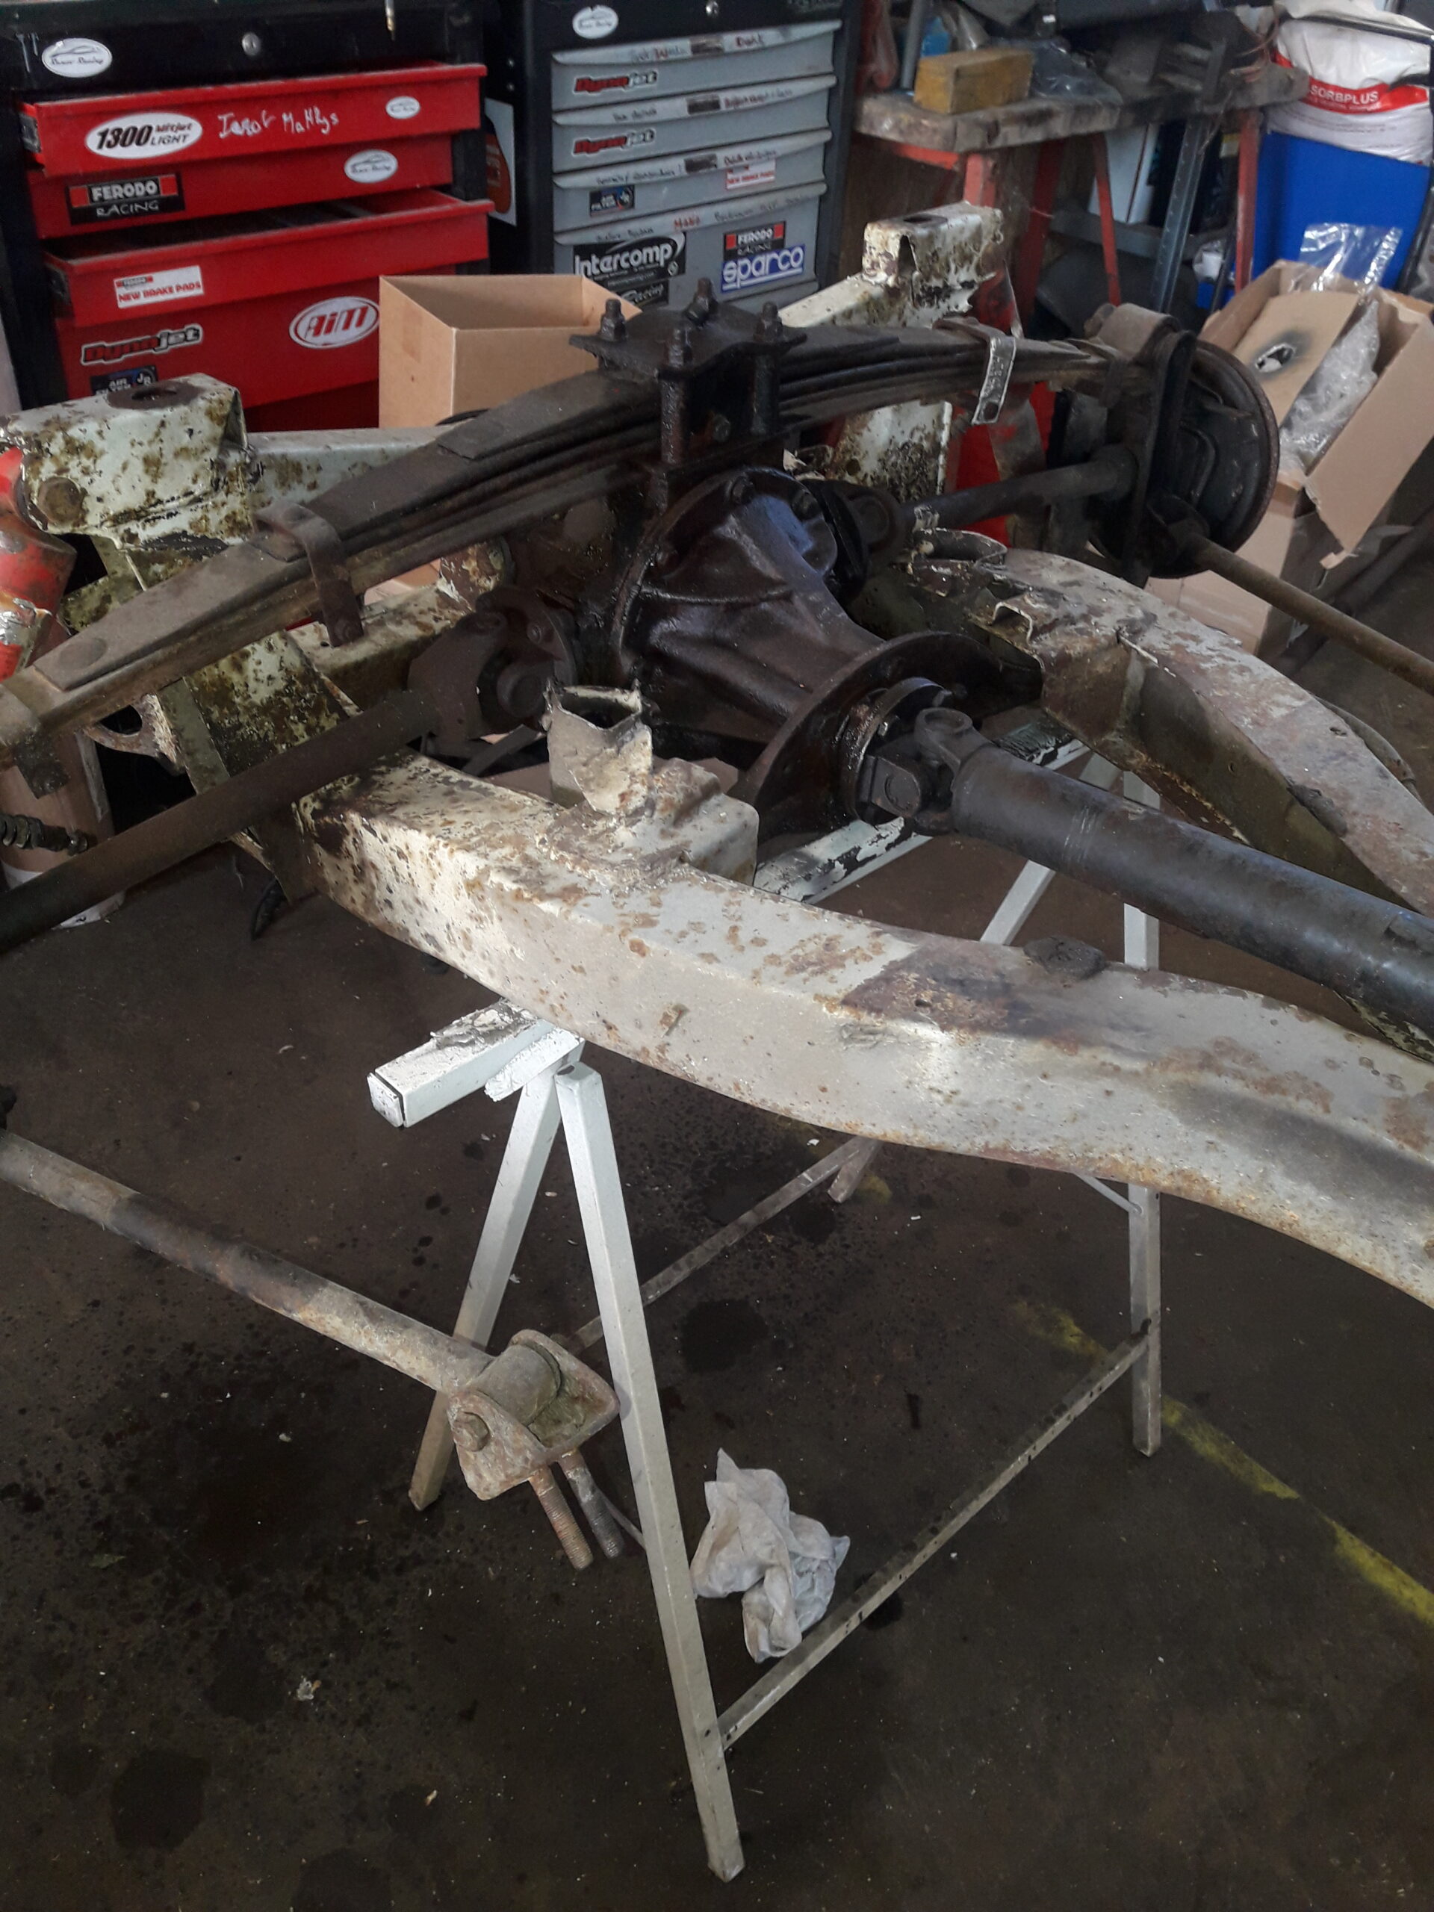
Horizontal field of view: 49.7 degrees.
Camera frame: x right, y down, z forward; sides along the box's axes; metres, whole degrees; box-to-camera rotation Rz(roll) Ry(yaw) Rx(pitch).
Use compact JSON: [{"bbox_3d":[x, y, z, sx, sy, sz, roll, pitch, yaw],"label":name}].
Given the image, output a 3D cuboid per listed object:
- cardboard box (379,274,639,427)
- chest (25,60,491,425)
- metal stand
[{"bbox_3d":[-0.282,-0.733,2.145,0.303,0.340,0.214,-16,44,-31],"label":"cardboard box"},{"bbox_3d":[-0.706,-0.797,2.227,0.670,1.000,0.540,-27,49,-33],"label":"chest"},{"bbox_3d":[0.107,0.204,1.298,0.851,0.822,0.459,-29,50,-34],"label":"metal stand"}]

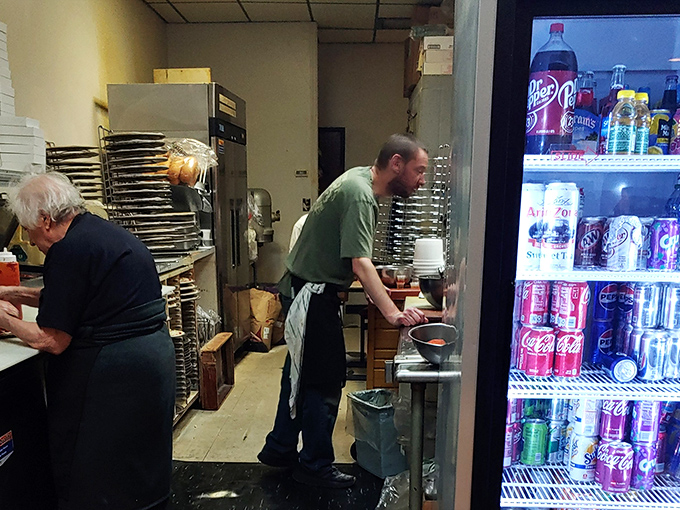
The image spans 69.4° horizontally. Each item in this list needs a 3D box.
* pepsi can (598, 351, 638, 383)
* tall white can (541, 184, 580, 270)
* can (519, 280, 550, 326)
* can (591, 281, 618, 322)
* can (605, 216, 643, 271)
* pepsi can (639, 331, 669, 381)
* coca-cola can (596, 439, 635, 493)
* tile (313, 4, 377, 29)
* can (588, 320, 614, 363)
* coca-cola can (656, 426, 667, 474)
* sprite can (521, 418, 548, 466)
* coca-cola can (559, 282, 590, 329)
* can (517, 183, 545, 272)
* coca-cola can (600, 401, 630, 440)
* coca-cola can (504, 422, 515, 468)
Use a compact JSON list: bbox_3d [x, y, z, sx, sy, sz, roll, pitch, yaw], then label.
[{"bbox_3d":[0.736,0.285,1.295,0.066,0.066,0.122,2,8,15],"label":"pepsi can"},{"bbox_3d":[0.522,-0.064,1.165,0.073,0.196,0.073,1,7,2],"label":"tall white can"},{"bbox_3d":[0.515,0.121,1.289,0.066,0.122,0.066,0,10,0],"label":"can"},{"bbox_3d":[0.749,0.124,1.364,0.066,0.122,0.066,1,9,3],"label":"can"},{"bbox_3d":[0.661,-0.027,1.143,0.066,0.122,0.066,0,10,0],"label":"can"},{"bbox_3d":[0.826,0.260,1.292,0.066,0.122,0.066,0,11,2],"label":"pepsi can"},{"bbox_3d":[0.760,0.579,1.340,0.066,0.122,0.066,0,9,0],"label":"coca-cola can"},{"bbox_3d":[0.042,-2.225,4.585,0.610,0.020,0.610,1,7,2],"label":"tile"},{"bbox_3d":[0.725,0.234,1.343,0.066,0.122,0.066,0,10,0],"label":"can"},{"bbox_3d":[0.907,0.566,1.426,0.066,0.122,0.066,0,9,0],"label":"coca-cola can"},{"bbox_3d":[0.561,0.539,1.419,0.066,0.122,0.066,0,11,2],"label":"sprite can"},{"bbox_3d":[0.614,0.133,1.295,0.066,0.122,0.066,1,7,2],"label":"coca-cola can"},{"bbox_3d":[0.425,-0.061,1.125,0.073,0.193,0.073,0,10,0],"label":"can"},{"bbox_3d":[0.742,0.432,1.330,0.066,0.122,0.066,1,7,2],"label":"coca-cola can"},{"bbox_3d":[0.460,0.541,1.406,0.066,0.122,0.066,0,10,0],"label":"coca-cola can"}]

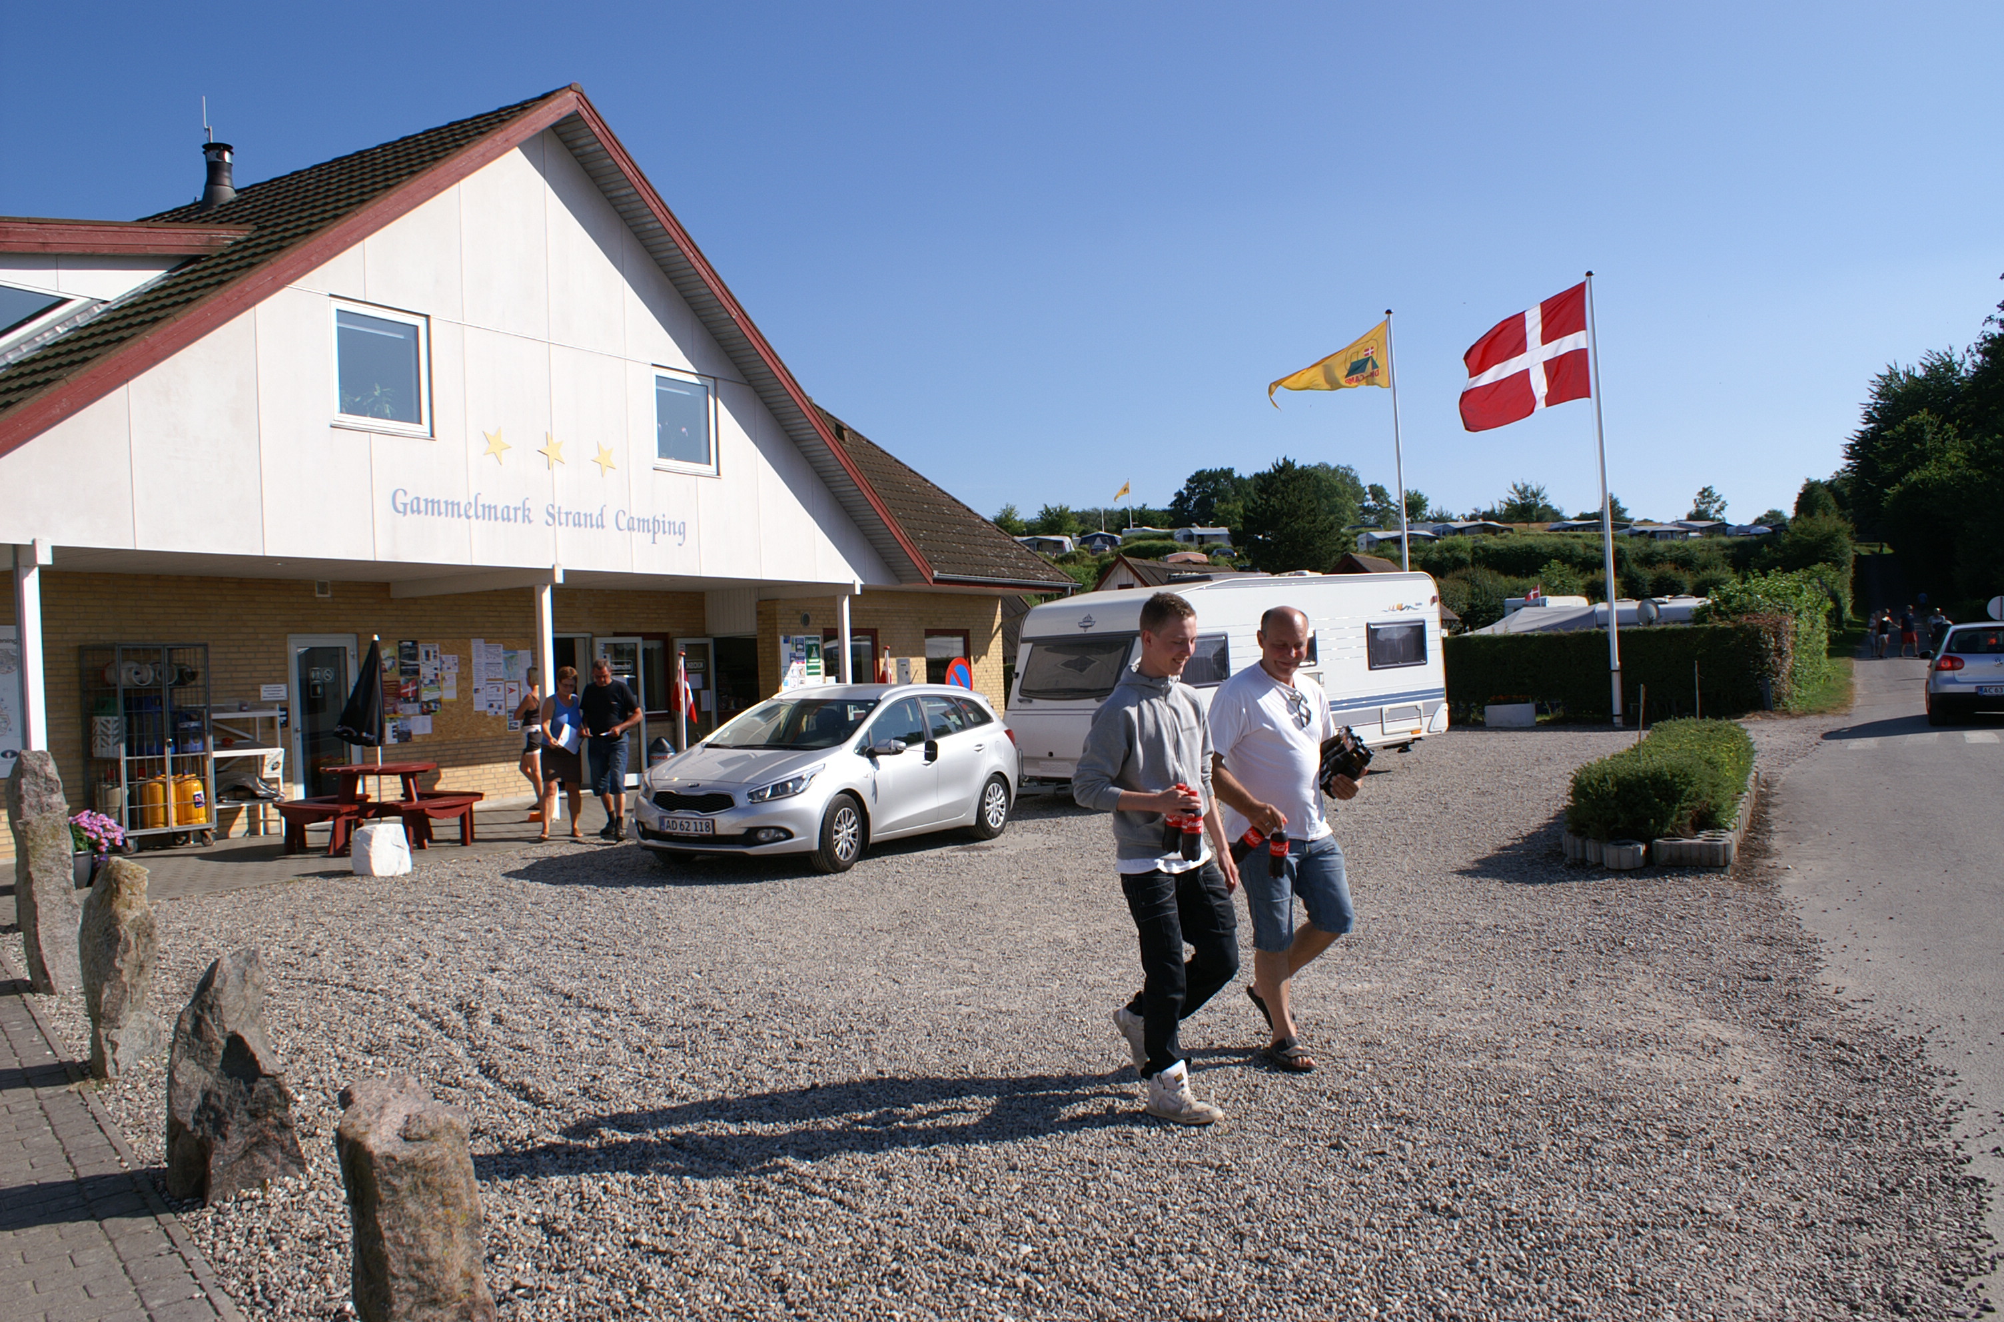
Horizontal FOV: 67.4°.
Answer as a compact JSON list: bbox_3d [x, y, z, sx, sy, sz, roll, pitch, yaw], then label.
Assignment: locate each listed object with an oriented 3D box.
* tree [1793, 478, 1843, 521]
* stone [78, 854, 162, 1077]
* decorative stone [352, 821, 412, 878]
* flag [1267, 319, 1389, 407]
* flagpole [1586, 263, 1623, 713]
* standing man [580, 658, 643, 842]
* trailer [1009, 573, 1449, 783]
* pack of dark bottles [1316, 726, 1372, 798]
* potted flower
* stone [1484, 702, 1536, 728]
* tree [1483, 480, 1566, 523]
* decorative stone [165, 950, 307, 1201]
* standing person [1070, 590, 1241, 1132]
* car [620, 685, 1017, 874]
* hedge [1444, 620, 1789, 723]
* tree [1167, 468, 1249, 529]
[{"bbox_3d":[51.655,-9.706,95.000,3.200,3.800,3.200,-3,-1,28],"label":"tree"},{"bbox_3d":[-3.778,1.284,6.442,0.300,0.910,0.290,-3,-1,40],"label":"stone"},{"bbox_3d":[-5.274,1.560,12.752,0.450,0.460,0.420,-3,-1,25],"label":"decorative stone"},{"bbox_3d":[6.210,-5.660,28.500,2.300,1.600,0.400,-3,-1,6],"label":"flag"},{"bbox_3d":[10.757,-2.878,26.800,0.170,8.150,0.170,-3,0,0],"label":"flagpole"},{"bbox_3d":[-3.925,0.872,15.008,0.600,1.760,0.420,-3,-1,-2],"label":"standing man"},{"bbox_3d":[2.659,0.235,17.898,5.343,2.490,2.320,-4,1,-37],"label":"trailer"},{"bbox_3d":[1.344,0.400,5.950,0.235,0.200,0.135,-41,4,3],"label":"pack of dark bottles"},{"bbox_3d":[-7.511,1.558,12.400,0.520,0.650,0.500,-2,0,0],"label":"potted flower"},{"bbox_3d":[9.488,1.016,28.000,0.950,0.450,0.450,-2,0,0],"label":"stone"},{"bbox_3d":[52.234,-15.795,150.000,7.500,4.600,6.500,-2,0,0],"label":"tree"},{"bbox_3d":[-2.457,1.285,4.806,0.290,0.740,0.360,-3,-1,35],"label":"decorative stone"},{"bbox_3d":[0.545,0.666,5.150,0.570,1.760,0.510,-4,-1,38],"label":"standing person"},{"bbox_3d":[-1.434,0.984,13.490,1.800,1.485,4.500,-3,-1,26],"label":"car"},{"bbox_3d":[11.292,0.286,28.997,7.300,1.750,1.000,-2,0,0],"label":"hedge"},{"bbox_3d":[25.364,-19.481,185.000,10.200,8.600,9.000,-3,-1,0],"label":"tree"}]

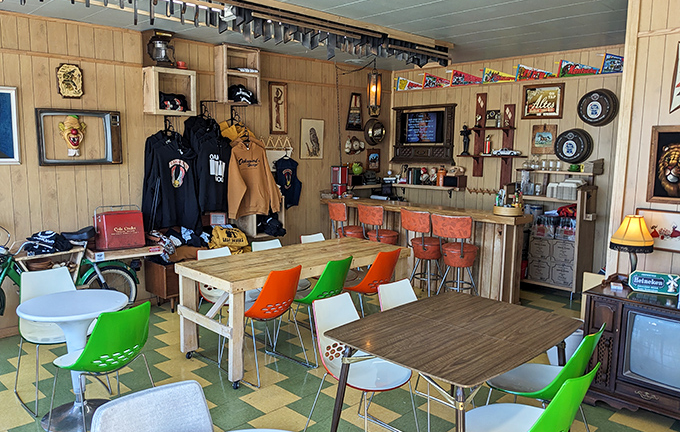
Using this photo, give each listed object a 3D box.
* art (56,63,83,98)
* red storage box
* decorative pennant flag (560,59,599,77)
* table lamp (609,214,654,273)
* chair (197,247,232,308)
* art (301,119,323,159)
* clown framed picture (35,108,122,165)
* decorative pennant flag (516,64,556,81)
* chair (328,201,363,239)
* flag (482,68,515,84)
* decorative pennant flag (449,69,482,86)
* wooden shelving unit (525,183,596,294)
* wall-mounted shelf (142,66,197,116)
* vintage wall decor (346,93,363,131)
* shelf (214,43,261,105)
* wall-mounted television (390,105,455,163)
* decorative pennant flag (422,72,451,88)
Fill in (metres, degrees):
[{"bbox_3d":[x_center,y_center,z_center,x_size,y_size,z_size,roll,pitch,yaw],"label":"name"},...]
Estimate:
[{"bbox_3d":[-2.470,-1.232,4.862,0.230,0.313,0.025,-7,11,-44],"label":"art"},{"bbox_3d":[-2.112,0.125,5.080,0.362,0.406,0.260,-7,1,-44],"label":"red storage box"},{"bbox_3d":[2.727,-1.693,6.047,0.020,0.192,0.475,-7,11,-44],"label":"decorative pennant flag"},{"bbox_3d":[1.970,0.249,3.576,0.270,0.520,0.270,-7,11,-44],"label":"table lamp"},{"bbox_3d":[-0.925,0.707,4.415,0.540,0.810,0.470,8,10,44],"label":"chair"},{"bbox_3d":[-0.367,-1.007,6.979,0.025,0.510,0.400,8,10,44],"label":"art"},{"bbox_3d":[-2.399,-0.723,4.919,0.090,0.500,0.740,8,10,44],"label":"clown framed picture"},{"bbox_3d":[2.329,-1.712,6.279,0.020,0.208,0.525,-7,11,-44],"label":"decorative pennant flag"},{"bbox_3d":[0.139,0.348,6.711,0.470,0.950,0.420,-5,9,-35],"label":"chair"},{"bbox_3d":[2.035,-1.792,6.740,0.020,0.196,0.455,-7,11,-44],"label":"flag"},{"bbox_3d":[1.699,-1.846,7.075,0.020,0.213,0.480,-7,11,-44],"label":"decorative pennant flag"},{"bbox_3d":[2.404,0.263,6.162,0.420,1.198,0.875,-7,11,-44],"label":"wooden shelving unit"},{"bbox_3d":[-1.735,-1.255,5.424,0.220,0.445,0.465,8,10,44],"label":"wall-mounted shelf"},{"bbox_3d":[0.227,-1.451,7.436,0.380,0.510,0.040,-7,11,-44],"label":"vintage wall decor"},{"bbox_3d":[-1.134,-1.565,5.946,0.485,0.613,0.190,-7,11,-44],"label":"shelf"},{"bbox_3d":[1.171,-1.128,7.443,0.140,0.793,1.050,-7,11,-44],"label":"wall-mounted television"},{"bbox_3d":[1.334,-1.866,7.269,0.020,0.221,0.490,-7,11,-44],"label":"decorative pennant flag"}]

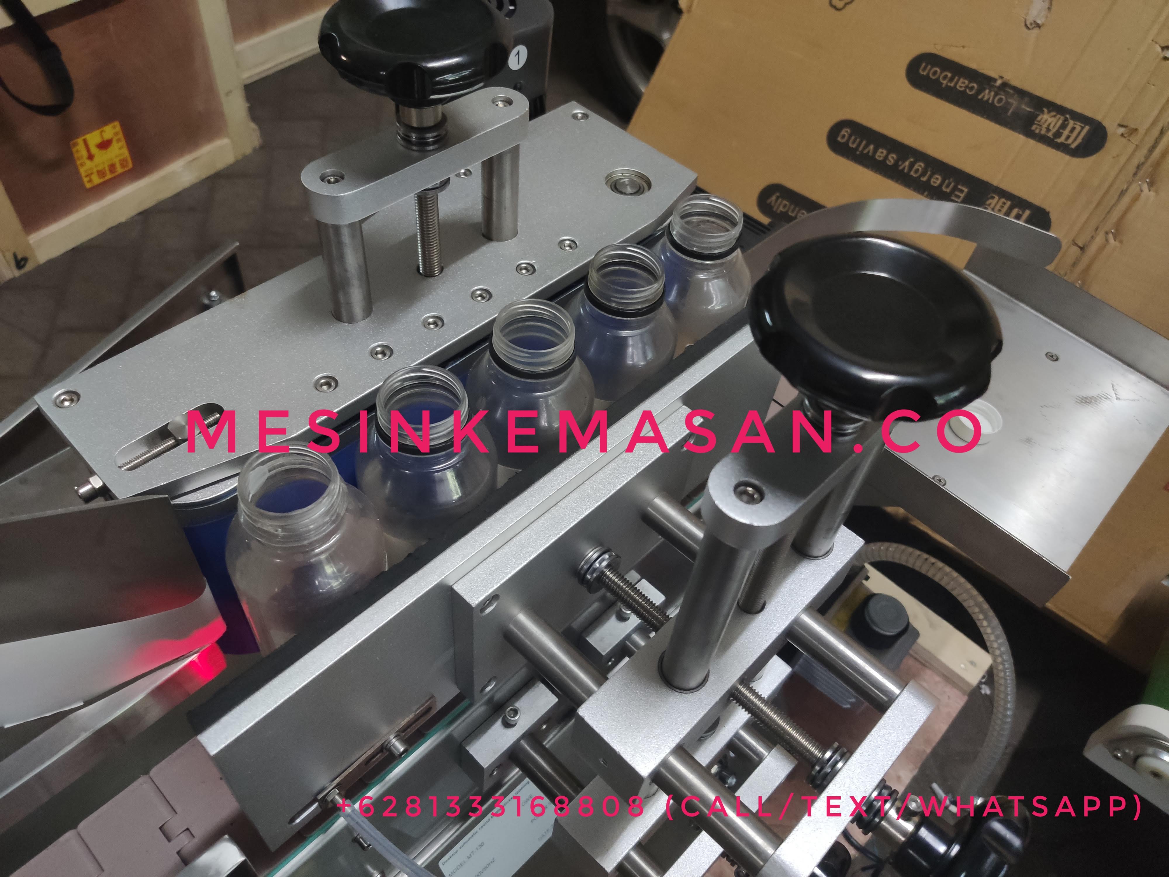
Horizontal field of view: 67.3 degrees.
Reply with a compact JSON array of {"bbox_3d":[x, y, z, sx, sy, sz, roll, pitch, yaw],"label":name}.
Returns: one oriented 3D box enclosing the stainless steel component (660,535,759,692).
[{"bbox_3d":[0.049,0.064,0.341,0.020,0.121,0.020,3,50,-4],"label":"stainless steel component"}]

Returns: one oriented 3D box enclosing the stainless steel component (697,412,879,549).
[{"bbox_3d":[0.089,-0.003,0.320,0.027,0.015,0.127,39,57,23],"label":"stainless steel component"}]

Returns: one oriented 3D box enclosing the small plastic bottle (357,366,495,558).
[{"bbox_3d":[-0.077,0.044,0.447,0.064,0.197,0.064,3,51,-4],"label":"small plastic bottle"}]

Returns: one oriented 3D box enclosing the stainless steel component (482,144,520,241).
[{"bbox_3d":[-0.044,-0.136,0.466,0.020,0.062,0.020,3,50,-4],"label":"stainless steel component"}]

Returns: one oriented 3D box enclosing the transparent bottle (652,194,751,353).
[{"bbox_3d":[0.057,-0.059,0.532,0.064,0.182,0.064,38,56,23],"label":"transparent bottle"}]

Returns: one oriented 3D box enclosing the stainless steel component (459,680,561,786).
[{"bbox_3d":[-0.045,0.180,0.537,0.021,0.038,0.060,38,56,23],"label":"stainless steel component"}]

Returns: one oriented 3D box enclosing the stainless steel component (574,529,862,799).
[{"bbox_3d":[0.068,0.097,0.426,0.040,0.040,0.169,39,57,23],"label":"stainless steel component"}]

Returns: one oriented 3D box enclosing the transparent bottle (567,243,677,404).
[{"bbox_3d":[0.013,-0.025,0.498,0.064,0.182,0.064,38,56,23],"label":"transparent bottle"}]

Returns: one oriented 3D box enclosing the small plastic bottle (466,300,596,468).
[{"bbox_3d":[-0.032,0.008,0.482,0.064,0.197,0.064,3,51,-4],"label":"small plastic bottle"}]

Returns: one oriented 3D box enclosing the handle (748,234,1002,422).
[{"bbox_3d":[0.092,-0.034,0.283,0.079,0.032,0.079,3,51,-4],"label":"handle"}]

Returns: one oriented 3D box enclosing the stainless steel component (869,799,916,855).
[{"bbox_3d":[0.133,0.168,0.379,0.012,0.020,0.020,39,57,23],"label":"stainless steel component"}]

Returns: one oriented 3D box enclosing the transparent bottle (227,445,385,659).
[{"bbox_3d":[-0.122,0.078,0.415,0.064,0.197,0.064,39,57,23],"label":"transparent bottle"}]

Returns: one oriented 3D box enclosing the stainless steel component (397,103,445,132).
[{"bbox_3d":[-0.073,-0.149,0.393,0.020,0.011,0.020,38,56,23],"label":"stainless steel component"}]

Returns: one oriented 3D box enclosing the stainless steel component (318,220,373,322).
[{"bbox_3d":[-0.113,-0.084,0.414,0.020,0.062,0.020,3,50,-4],"label":"stainless steel component"}]

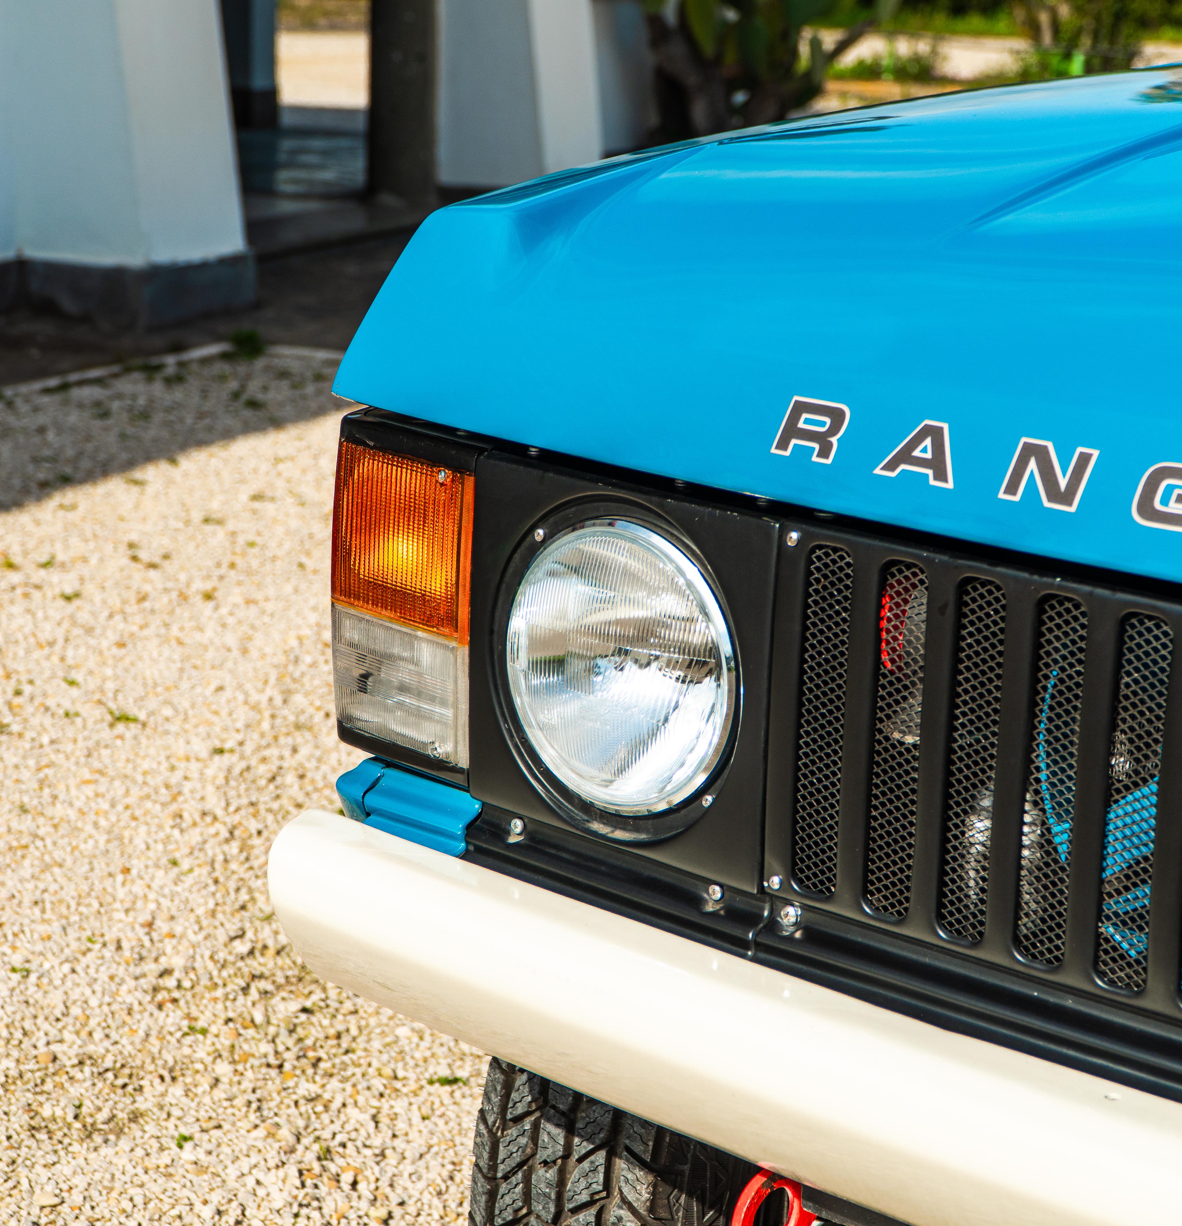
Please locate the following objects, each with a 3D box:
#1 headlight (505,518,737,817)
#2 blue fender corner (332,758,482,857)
[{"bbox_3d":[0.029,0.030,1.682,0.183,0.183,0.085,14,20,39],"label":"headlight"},{"bbox_3d":[-0.109,0.129,1.834,0.143,0.063,0.075,14,20,39],"label":"blue fender corner"}]

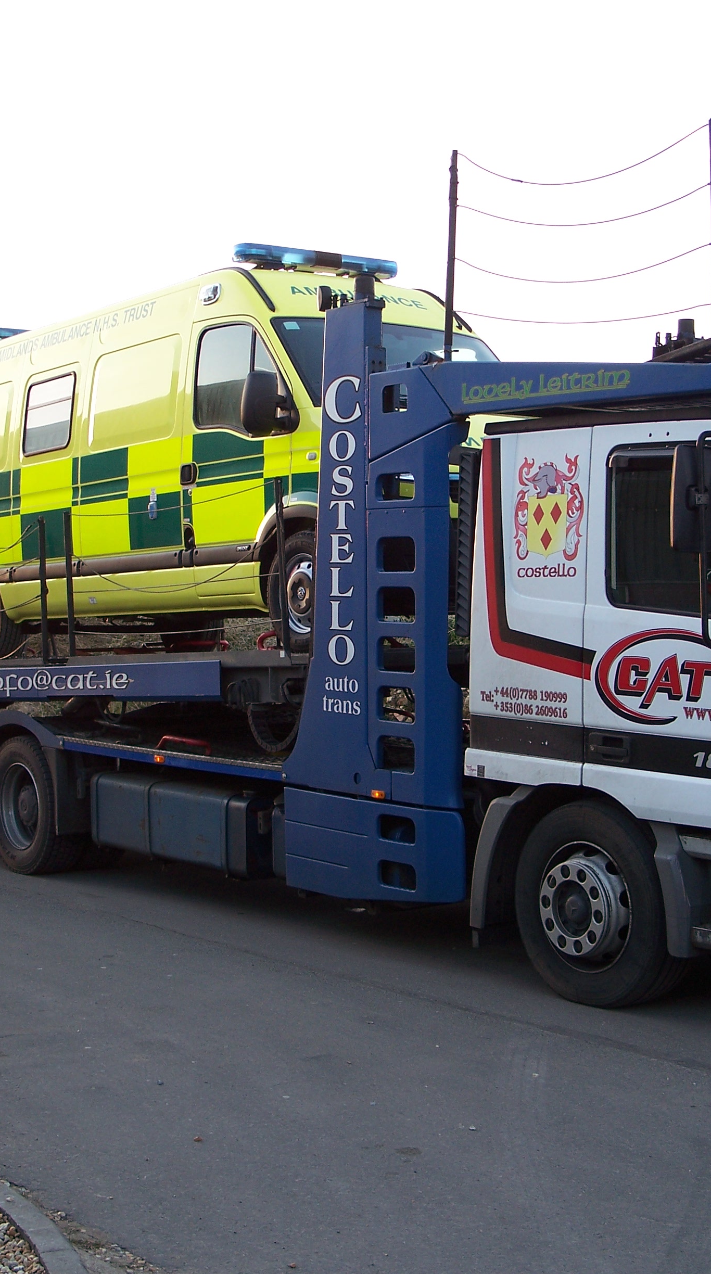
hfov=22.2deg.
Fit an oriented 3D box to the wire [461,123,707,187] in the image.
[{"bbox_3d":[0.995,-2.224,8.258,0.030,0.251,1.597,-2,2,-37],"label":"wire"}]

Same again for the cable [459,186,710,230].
[{"bbox_3d":[0.997,-1.993,8.265,0.030,0.200,1.581,-2,2,-37],"label":"cable"}]

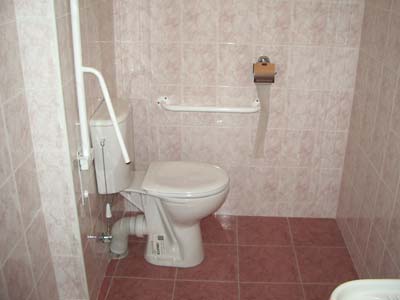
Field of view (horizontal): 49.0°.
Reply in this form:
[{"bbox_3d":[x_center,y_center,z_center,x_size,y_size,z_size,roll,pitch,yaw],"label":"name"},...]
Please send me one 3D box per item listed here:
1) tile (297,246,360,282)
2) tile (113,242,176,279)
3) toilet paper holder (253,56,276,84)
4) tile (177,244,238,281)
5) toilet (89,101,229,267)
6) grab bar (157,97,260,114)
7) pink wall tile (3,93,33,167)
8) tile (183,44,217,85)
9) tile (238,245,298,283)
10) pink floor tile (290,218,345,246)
[{"bbox_3d":[0.702,0.647,2.435,0.325,0.010,0.330,1,23,3],"label":"tile"},{"bbox_3d":[-0.283,0.622,2.489,0.333,0.010,0.333,2,24,3],"label":"tile"},{"bbox_3d":[0.365,-0.443,2.458,0.130,0.138,0.105,1,23,3],"label":"toilet paper holder"},{"bbox_3d":[0.048,0.632,2.469,0.330,0.010,0.330,1,23,3],"label":"tile"},{"bbox_3d":[-0.173,0.186,2.398,0.667,0.860,0.380,2,24,3],"label":"toilet"},{"bbox_3d":[0.059,-0.256,2.561,0.630,0.073,0.098,1,23,3],"label":"grab bar"},{"bbox_3d":[-0.650,-0.072,1.575,0.010,0.250,0.188,1,23,3],"label":"pink wall tile"},{"bbox_3d":[0.001,-0.486,2.519,0.200,0.248,0.010,2,24,3],"label":"tile"},{"bbox_3d":[0.383,0.640,2.454,0.333,0.010,0.333,2,24,3],"label":"tile"},{"bbox_3d":[0.721,0.518,2.733,0.325,0.010,0.325,1,23,3],"label":"pink floor tile"}]

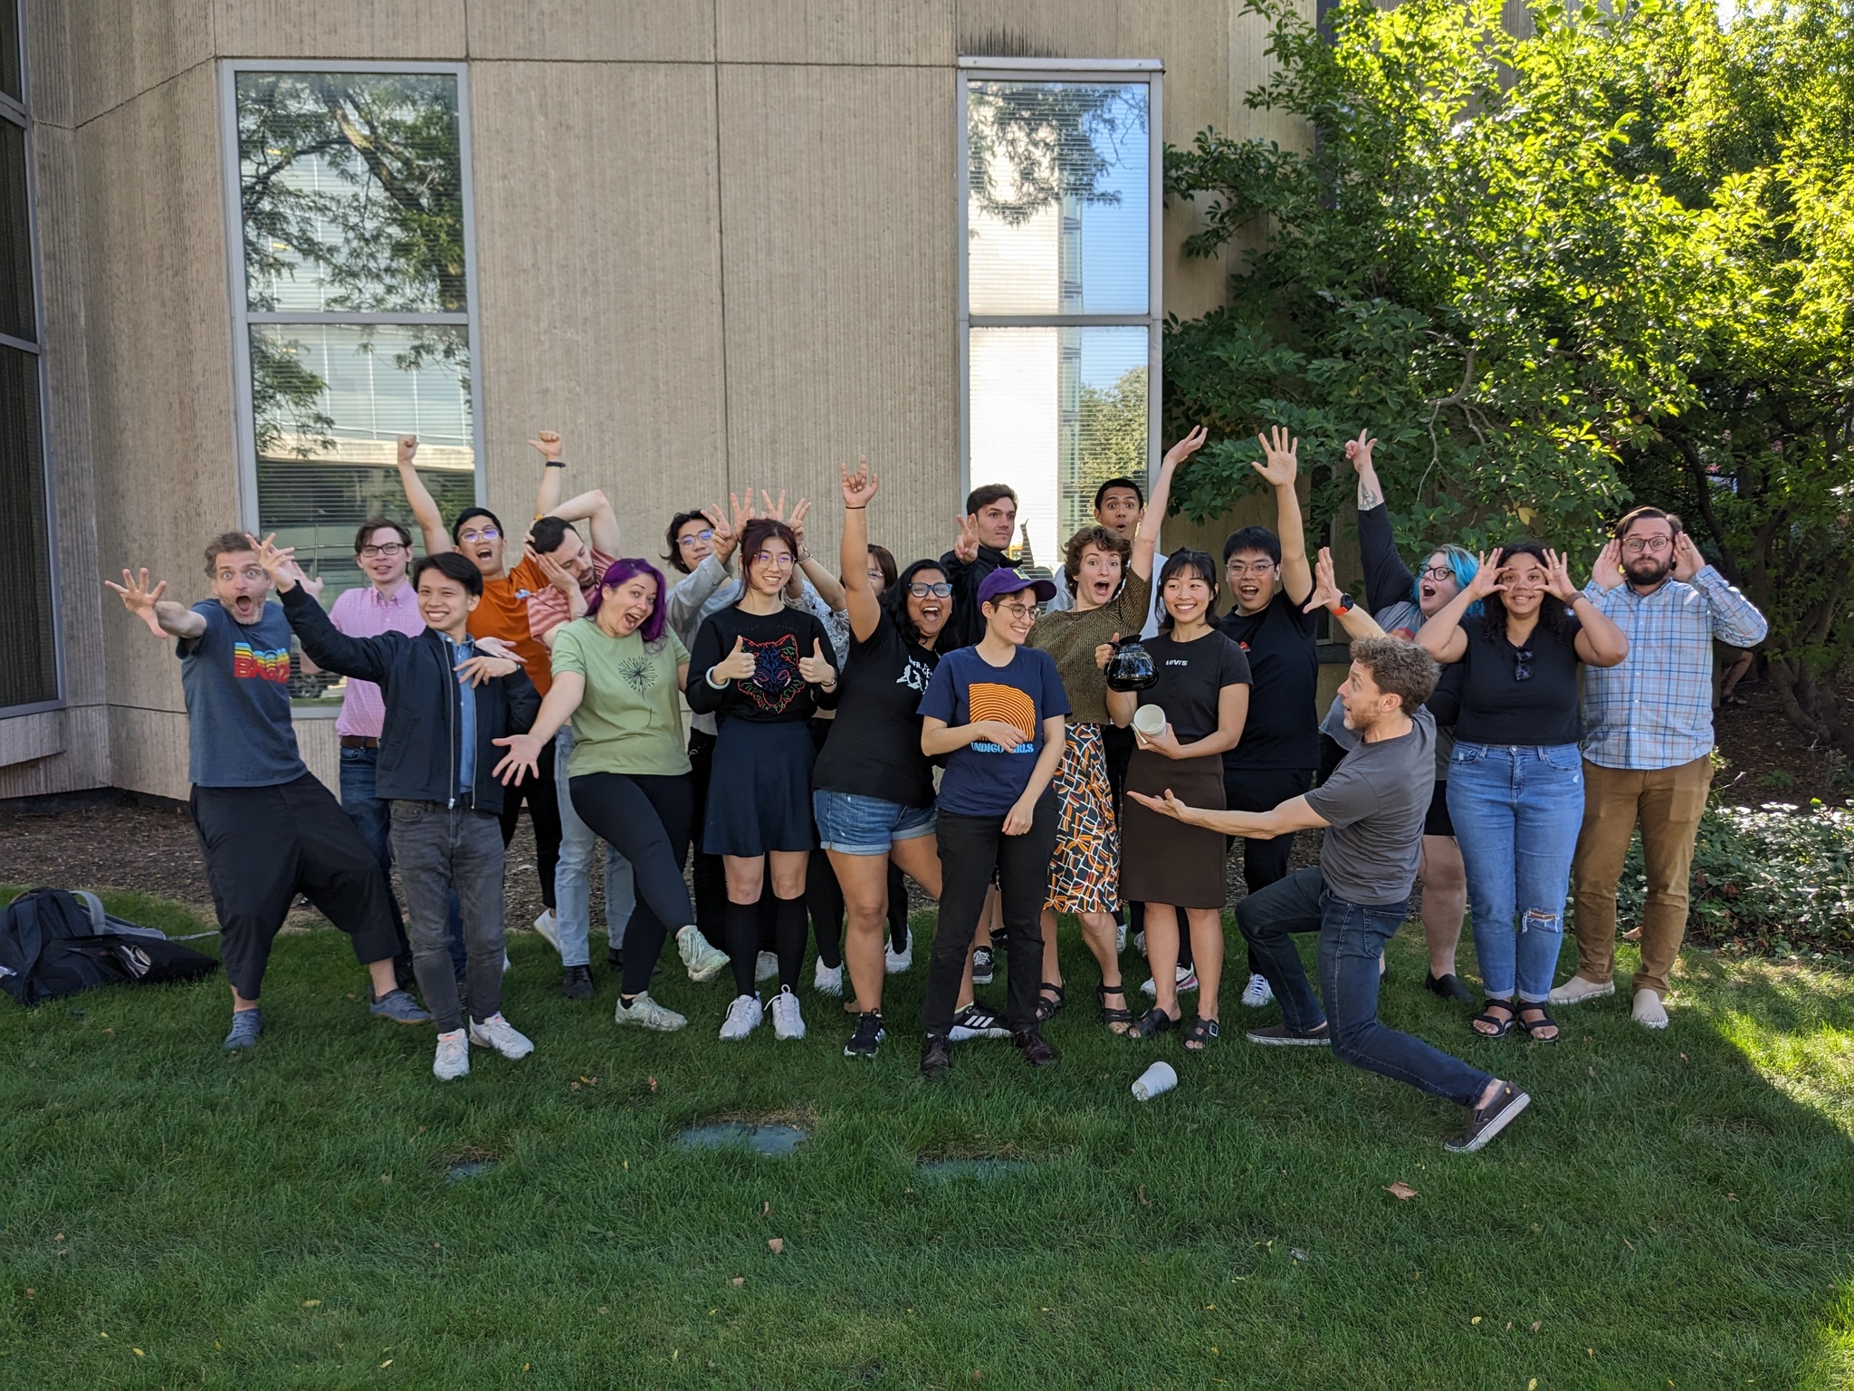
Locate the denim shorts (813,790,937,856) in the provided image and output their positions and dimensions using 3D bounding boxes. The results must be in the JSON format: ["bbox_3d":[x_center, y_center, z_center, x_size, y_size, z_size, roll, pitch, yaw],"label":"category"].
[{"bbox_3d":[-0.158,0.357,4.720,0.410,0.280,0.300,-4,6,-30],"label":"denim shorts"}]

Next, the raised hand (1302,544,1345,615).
[{"bbox_3d":[1.237,-0.358,4.500,0.120,0.200,0.100,-9,0,3],"label":"raised hand"}]

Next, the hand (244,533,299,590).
[{"bbox_3d":[-1.972,-0.399,4.350,0.100,0.190,0.150,-30,4,-43],"label":"hand"}]

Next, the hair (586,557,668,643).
[{"bbox_3d":[-1.007,-0.325,4.880,0.250,0.260,0.215,11,5,-26],"label":"hair"}]

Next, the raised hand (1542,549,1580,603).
[{"bbox_3d":[2.025,-0.386,4.620,0.120,0.185,0.090,-11,3,20],"label":"raised hand"}]

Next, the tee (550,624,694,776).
[{"bbox_3d":[-1.054,0.007,5.000,0.480,0.540,0.300,-11,8,-10],"label":"tee"}]

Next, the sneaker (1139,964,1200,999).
[{"bbox_3d":[0.885,1.036,5.254,0.250,0.105,0.100,-3,5,-24],"label":"sneaker"}]

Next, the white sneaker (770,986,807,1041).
[{"bbox_3d":[-0.485,1.088,5.009,0.105,0.120,0.275,-2,5,-8],"label":"white sneaker"}]

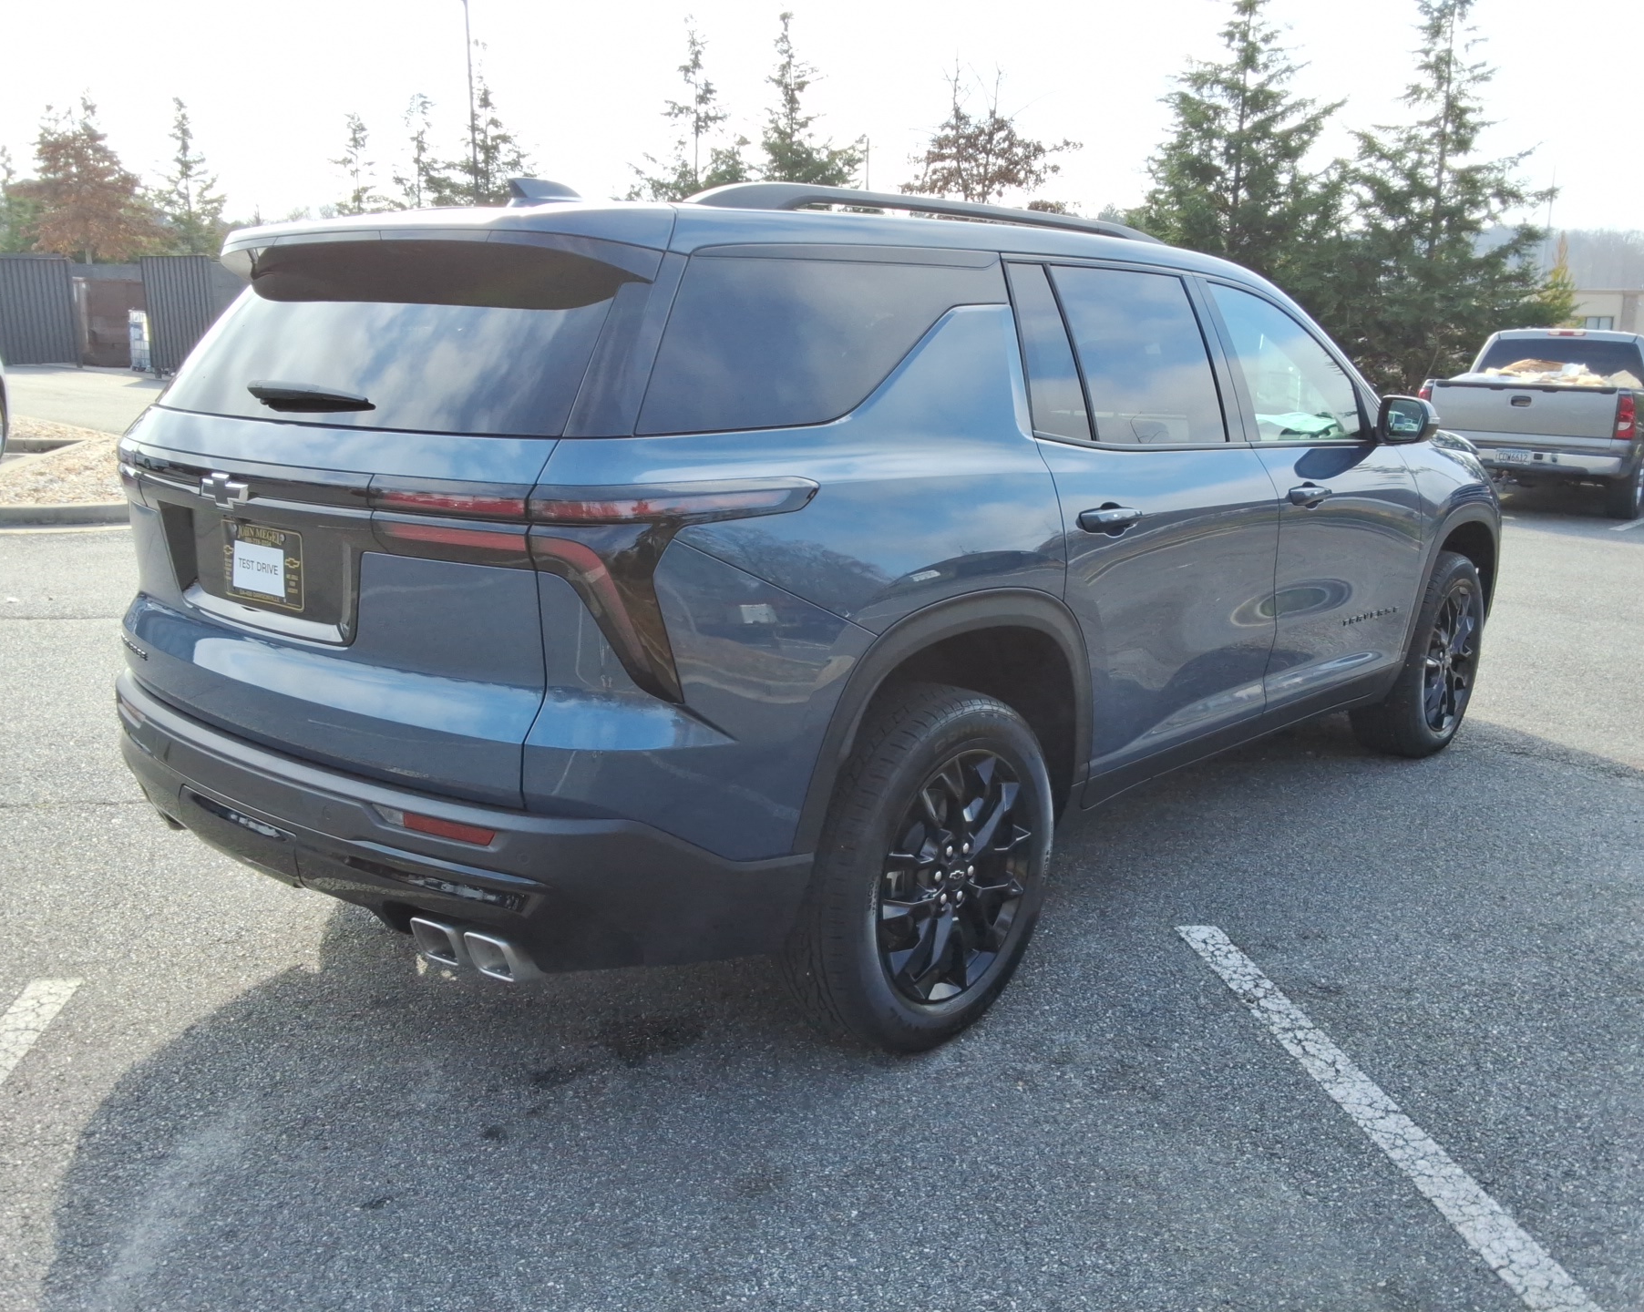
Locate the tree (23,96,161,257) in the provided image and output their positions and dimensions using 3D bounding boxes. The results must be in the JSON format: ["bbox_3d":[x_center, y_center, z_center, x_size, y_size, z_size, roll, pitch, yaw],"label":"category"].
[{"bbox_3d":[-18.088,-10.357,35.710,3.600,7.050,3.600,-6,13,-25],"label":"tree"}]

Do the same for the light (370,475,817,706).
[{"bbox_3d":[-0.394,-0.136,2.513,0.520,0.380,0.600,10,15,41],"label":"light"}]

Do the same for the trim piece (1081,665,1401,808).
[{"bbox_3d":[1.272,0.205,4.098,0.080,0.125,2.050,10,15,41],"label":"trim piece"}]

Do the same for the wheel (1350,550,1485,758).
[{"bbox_3d":[2.244,-0.020,5.314,0.260,0.780,0.785,11,16,40],"label":"wheel"}]

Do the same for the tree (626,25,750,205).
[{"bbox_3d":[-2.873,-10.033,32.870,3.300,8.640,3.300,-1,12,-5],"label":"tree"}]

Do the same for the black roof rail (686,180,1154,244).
[{"bbox_3d":[0.343,-0.958,3.139,0.070,0.080,1.740,11,16,40],"label":"black roof rail"}]

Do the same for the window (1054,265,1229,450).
[{"bbox_3d":[0.808,-0.730,3.489,0.050,0.430,0.690,-11,1,43],"label":"window"}]

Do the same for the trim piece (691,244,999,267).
[{"bbox_3d":[0.080,-0.789,2.784,0.030,0.050,0.890,-7,6,45],"label":"trim piece"}]

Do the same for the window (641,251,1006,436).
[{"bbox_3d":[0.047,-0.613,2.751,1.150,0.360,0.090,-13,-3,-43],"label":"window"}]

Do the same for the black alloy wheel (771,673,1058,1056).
[{"bbox_3d":[0.203,0.445,3.064,0.260,0.780,0.785,11,16,40],"label":"black alloy wheel"}]

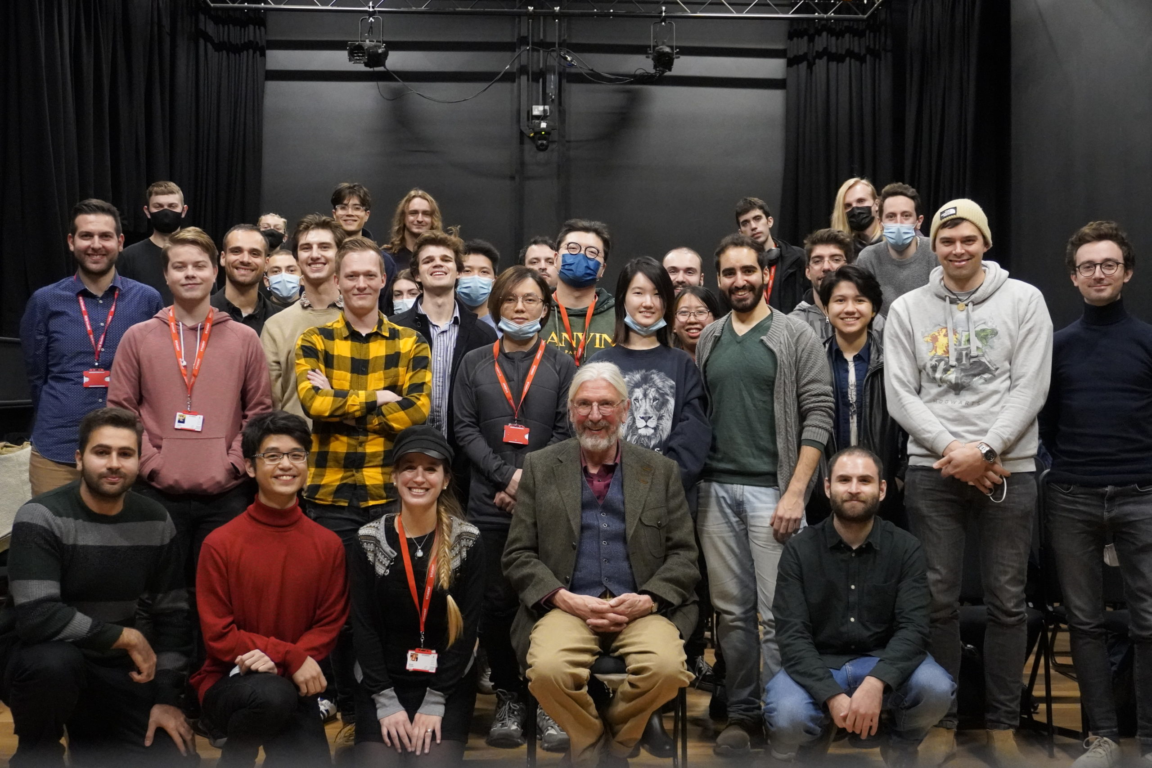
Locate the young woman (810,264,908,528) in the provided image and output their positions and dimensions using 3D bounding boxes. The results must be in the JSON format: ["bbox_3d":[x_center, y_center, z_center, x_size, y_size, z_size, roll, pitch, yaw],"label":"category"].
[{"bbox_3d":[0.991,0.401,4.600,0.450,1.658,0.320,0,0,12],"label":"young woman"}]

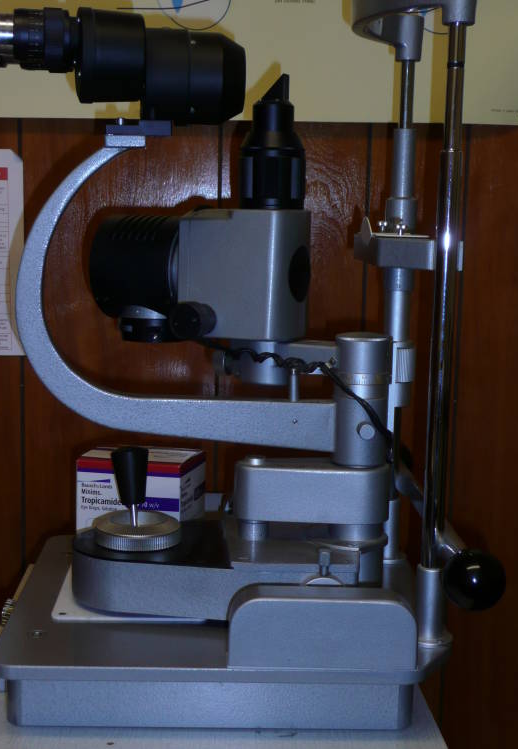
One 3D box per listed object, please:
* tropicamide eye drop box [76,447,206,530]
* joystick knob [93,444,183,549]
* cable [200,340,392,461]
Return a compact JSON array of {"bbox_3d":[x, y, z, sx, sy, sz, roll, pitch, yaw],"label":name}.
[{"bbox_3d":[-0.105,0.109,1.053,0.095,0.076,0.063,3,9,14],"label":"tropicamide eye drop box"},{"bbox_3d":[-0.094,0.091,0.917,0.068,0.073,0.068,1,8,0],"label":"joystick knob"},{"bbox_3d":[0.029,0.020,0.897,0.144,0.088,0.040,1,8,0],"label":"cable"}]

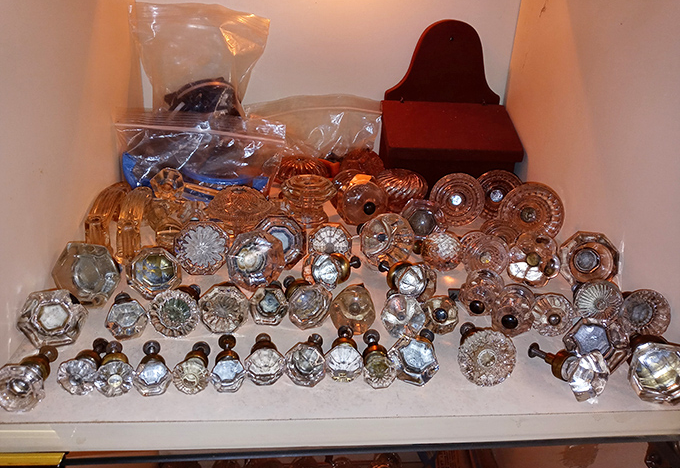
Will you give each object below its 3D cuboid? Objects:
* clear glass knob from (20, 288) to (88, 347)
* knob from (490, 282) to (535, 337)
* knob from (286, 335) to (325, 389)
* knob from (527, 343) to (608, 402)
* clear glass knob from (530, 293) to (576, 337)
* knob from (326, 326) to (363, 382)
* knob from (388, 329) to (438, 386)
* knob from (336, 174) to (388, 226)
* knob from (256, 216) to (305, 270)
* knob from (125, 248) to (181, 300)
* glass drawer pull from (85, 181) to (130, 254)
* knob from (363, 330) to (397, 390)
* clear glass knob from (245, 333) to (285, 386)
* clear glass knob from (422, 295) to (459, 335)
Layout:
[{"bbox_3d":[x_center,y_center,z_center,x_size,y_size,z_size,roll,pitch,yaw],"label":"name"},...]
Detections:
[{"bbox_3d":[-0.208,0.056,0.409,0.046,0.040,0.061,-4,5,-16],"label":"clear glass knob"},{"bbox_3d":[0.141,0.060,0.441,0.031,0.031,0.052,11,19,21],"label":"knob"},{"bbox_3d":[-0.020,0.083,0.375,0.027,0.027,0.052,4,11,5],"label":"knob"},{"bbox_3d":[0.163,0.095,0.403,0.036,0.036,0.060,-9,14,-29],"label":"knob"},{"bbox_3d":[0.169,0.060,0.451,0.033,0.033,0.061,5,10,6],"label":"clear glass knob"},{"bbox_3d":[0.004,0.081,0.385,0.025,0.025,0.059,3,13,1],"label":"knob"},{"bbox_3d":[0.051,0.084,0.383,0.033,0.033,0.041,6,16,5],"label":"knob"},{"bbox_3d":[0.025,-0.044,0.672,0.056,0.056,0.070,-2,16,-11],"label":"knob"},{"bbox_3d":[-0.057,0.008,0.530,0.049,0.049,0.039,1,-1,-6],"label":"knob"},{"bbox_3d":[-0.166,0.033,0.494,0.048,0.048,0.057,-3,3,-16],"label":"knob"},{"bbox_3d":[-0.231,-0.017,0.550,0.022,0.046,0.096,1,24,-6],"label":"glass drawer pull"},{"bbox_3d":[0.025,0.084,0.380,0.021,0.021,0.058,1,15,-3],"label":"knob"},{"bbox_3d":[-0.054,0.088,0.397,0.028,0.028,0.052,0,12,-9],"label":"clear glass knob"},{"bbox_3d":[0.079,0.064,0.439,0.030,0.030,0.024,1,-1,-6],"label":"clear glass knob"}]

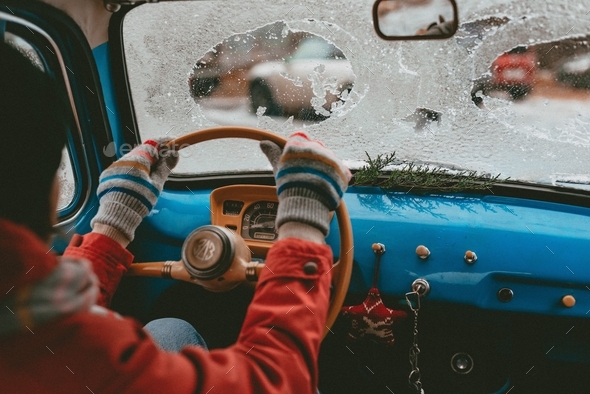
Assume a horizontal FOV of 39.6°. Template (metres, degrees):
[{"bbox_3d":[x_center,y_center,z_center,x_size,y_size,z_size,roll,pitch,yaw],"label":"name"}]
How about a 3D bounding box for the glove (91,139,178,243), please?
[{"bbox_3d":[-0.235,-0.011,1.205,0.100,0.080,0.155,10,57,21],"label":"glove"}]

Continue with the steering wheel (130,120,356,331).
[{"bbox_3d":[-0.112,0.083,1.181,0.395,0.395,0.090,3,-14,16],"label":"steering wheel"}]

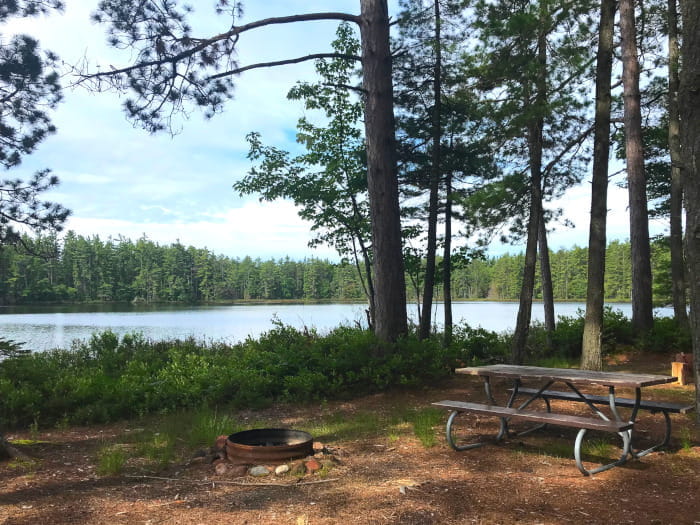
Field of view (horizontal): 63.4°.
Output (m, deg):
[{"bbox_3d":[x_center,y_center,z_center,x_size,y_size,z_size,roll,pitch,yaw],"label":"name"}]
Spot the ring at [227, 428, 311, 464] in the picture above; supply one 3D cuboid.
[{"bbox_3d":[-0.756,1.741,5.402,0.810,0.165,0.810,0,-5,0],"label":"ring"}]

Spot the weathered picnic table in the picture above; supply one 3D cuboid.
[{"bbox_3d":[2.022,1.441,5.496,1.560,0.735,1.870,4,-7,-41],"label":"weathered picnic table"}]

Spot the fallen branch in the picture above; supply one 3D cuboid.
[{"bbox_3d":[-0.964,1.708,4.476,1.750,0.045,0.240,-1,-5,4],"label":"fallen branch"}]

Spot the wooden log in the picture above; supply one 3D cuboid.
[{"bbox_3d":[5.910,1.985,10.100,0.290,0.410,0.270,-3,-5,37],"label":"wooden log"}]

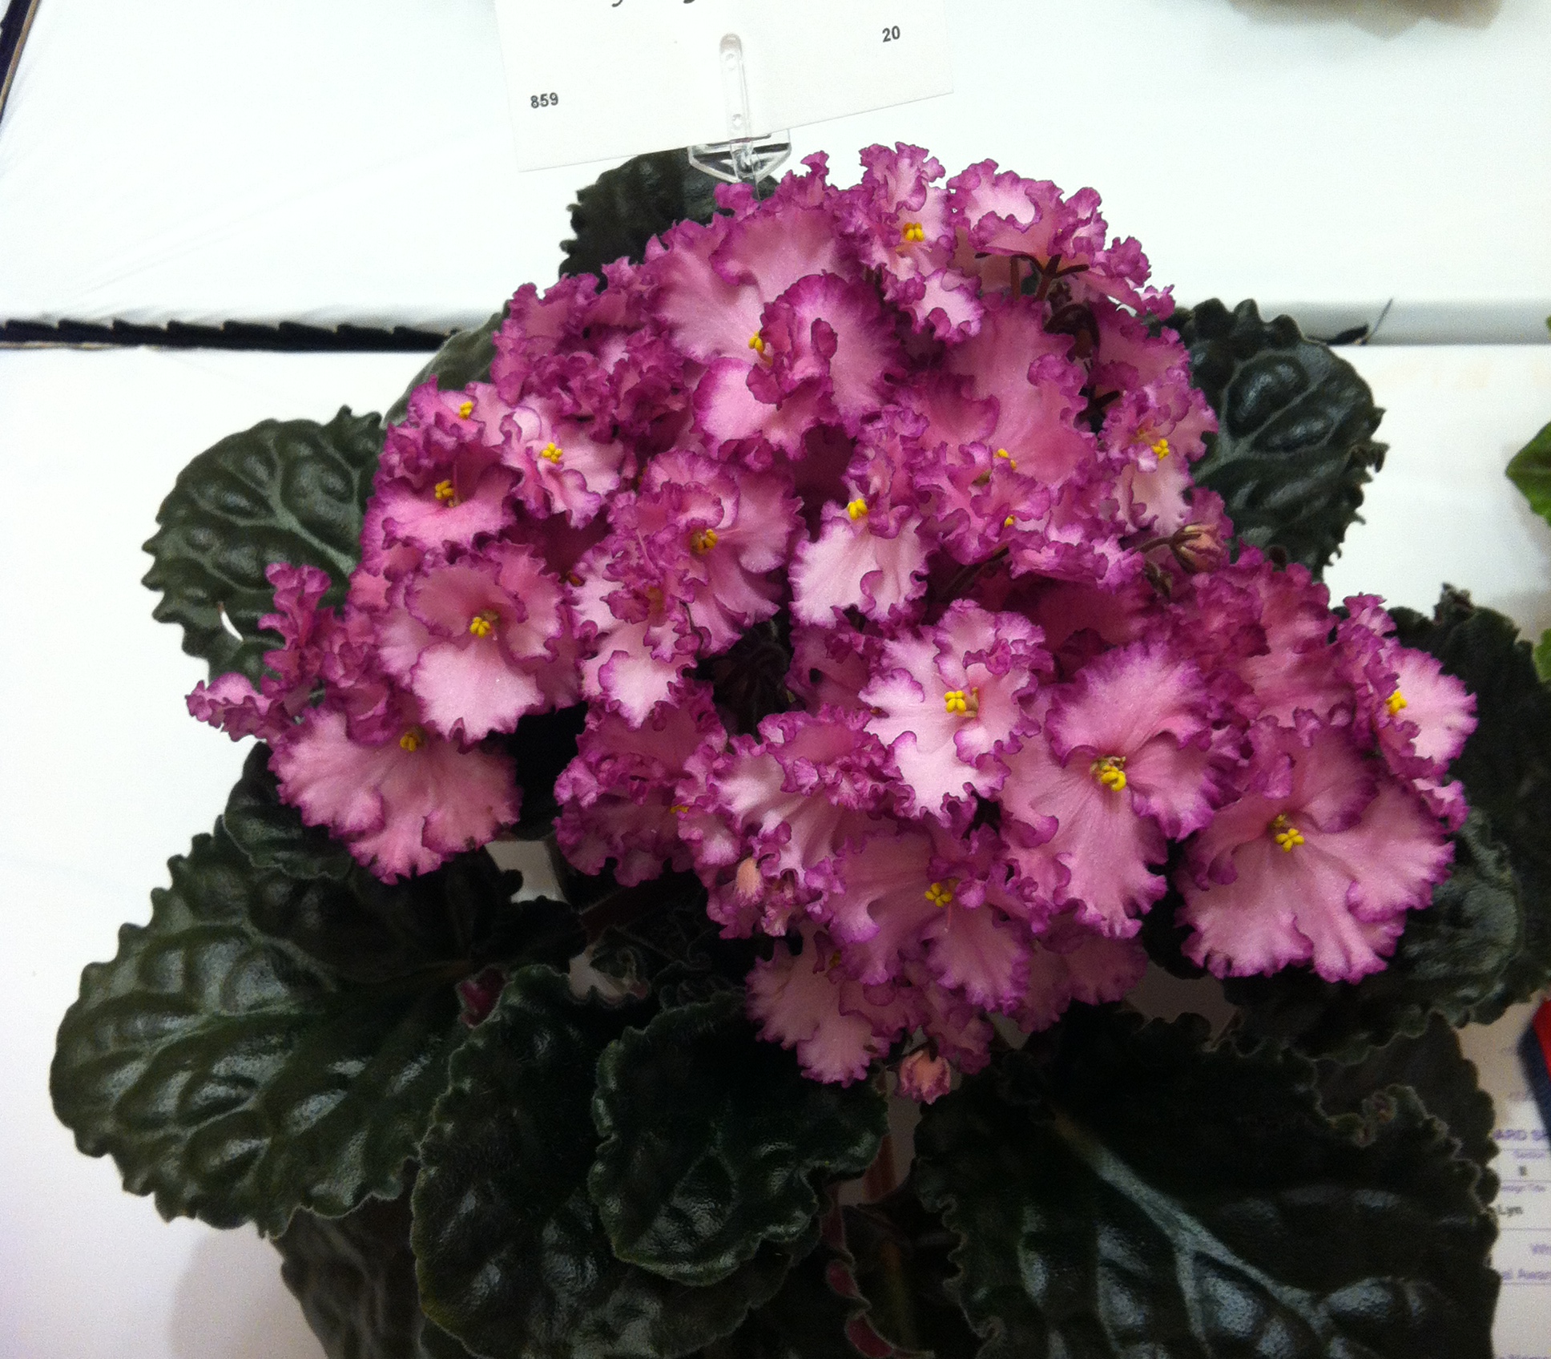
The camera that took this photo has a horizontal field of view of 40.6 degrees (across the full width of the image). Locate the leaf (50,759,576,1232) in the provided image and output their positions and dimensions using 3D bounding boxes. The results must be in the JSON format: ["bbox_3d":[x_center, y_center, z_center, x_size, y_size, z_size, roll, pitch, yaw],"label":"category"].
[{"bbox_3d":[-0.090,0.060,0.414,0.109,0.030,0.095,-17,61,6],"label":"leaf"}]

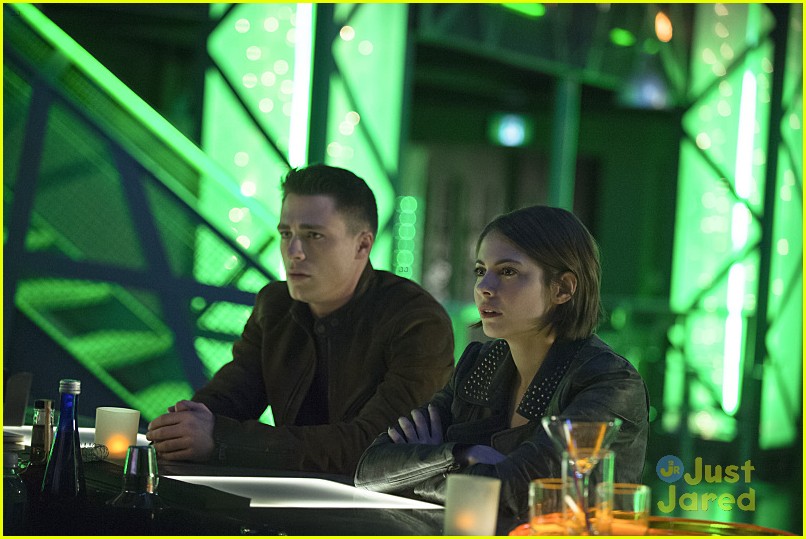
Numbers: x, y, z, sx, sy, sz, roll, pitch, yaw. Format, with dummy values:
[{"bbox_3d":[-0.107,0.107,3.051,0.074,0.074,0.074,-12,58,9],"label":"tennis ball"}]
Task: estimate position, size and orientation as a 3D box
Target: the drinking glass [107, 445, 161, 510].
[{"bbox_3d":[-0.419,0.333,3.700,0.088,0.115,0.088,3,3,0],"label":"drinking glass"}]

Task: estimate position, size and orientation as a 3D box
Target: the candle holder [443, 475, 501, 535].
[{"bbox_3d":[0.098,0.343,3.380,0.076,0.087,0.076,3,3,0],"label":"candle holder"}]

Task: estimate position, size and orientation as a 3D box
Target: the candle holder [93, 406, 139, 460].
[{"bbox_3d":[-0.495,0.287,4.080,0.075,0.086,0.075,3,3,0],"label":"candle holder"}]

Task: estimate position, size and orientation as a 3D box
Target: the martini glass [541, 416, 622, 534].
[{"bbox_3d":[0.248,0.301,3.330,0.113,0.178,0.113,3,3,0],"label":"martini glass"}]

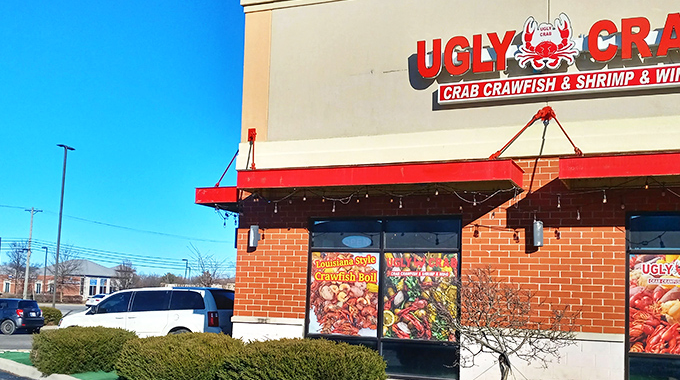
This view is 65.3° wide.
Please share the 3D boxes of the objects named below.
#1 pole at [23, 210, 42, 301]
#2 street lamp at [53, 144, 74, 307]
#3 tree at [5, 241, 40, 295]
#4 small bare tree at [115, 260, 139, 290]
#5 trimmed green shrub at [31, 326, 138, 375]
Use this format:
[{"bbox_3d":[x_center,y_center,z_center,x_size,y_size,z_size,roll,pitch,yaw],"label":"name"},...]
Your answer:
[{"bbox_3d":[-38.637,8.275,66.000,2.200,12.200,0.350,3,-10,-6],"label":"pole"},{"bbox_3d":[-16.347,2.601,31.000,1.400,10.300,0.400,10,-14,-41],"label":"street lamp"},{"bbox_3d":[-41.836,11.020,70.000,4.500,8.200,4.300,1,-10,0],"label":"tree"},{"bbox_3d":[-30.592,13.111,76.000,3.500,6.300,3.400,1,-10,0],"label":"small bare tree"},{"bbox_3d":[-5.106,3.198,10.600,2.250,0.930,1.800,-3,-11,23],"label":"trimmed green shrub"}]

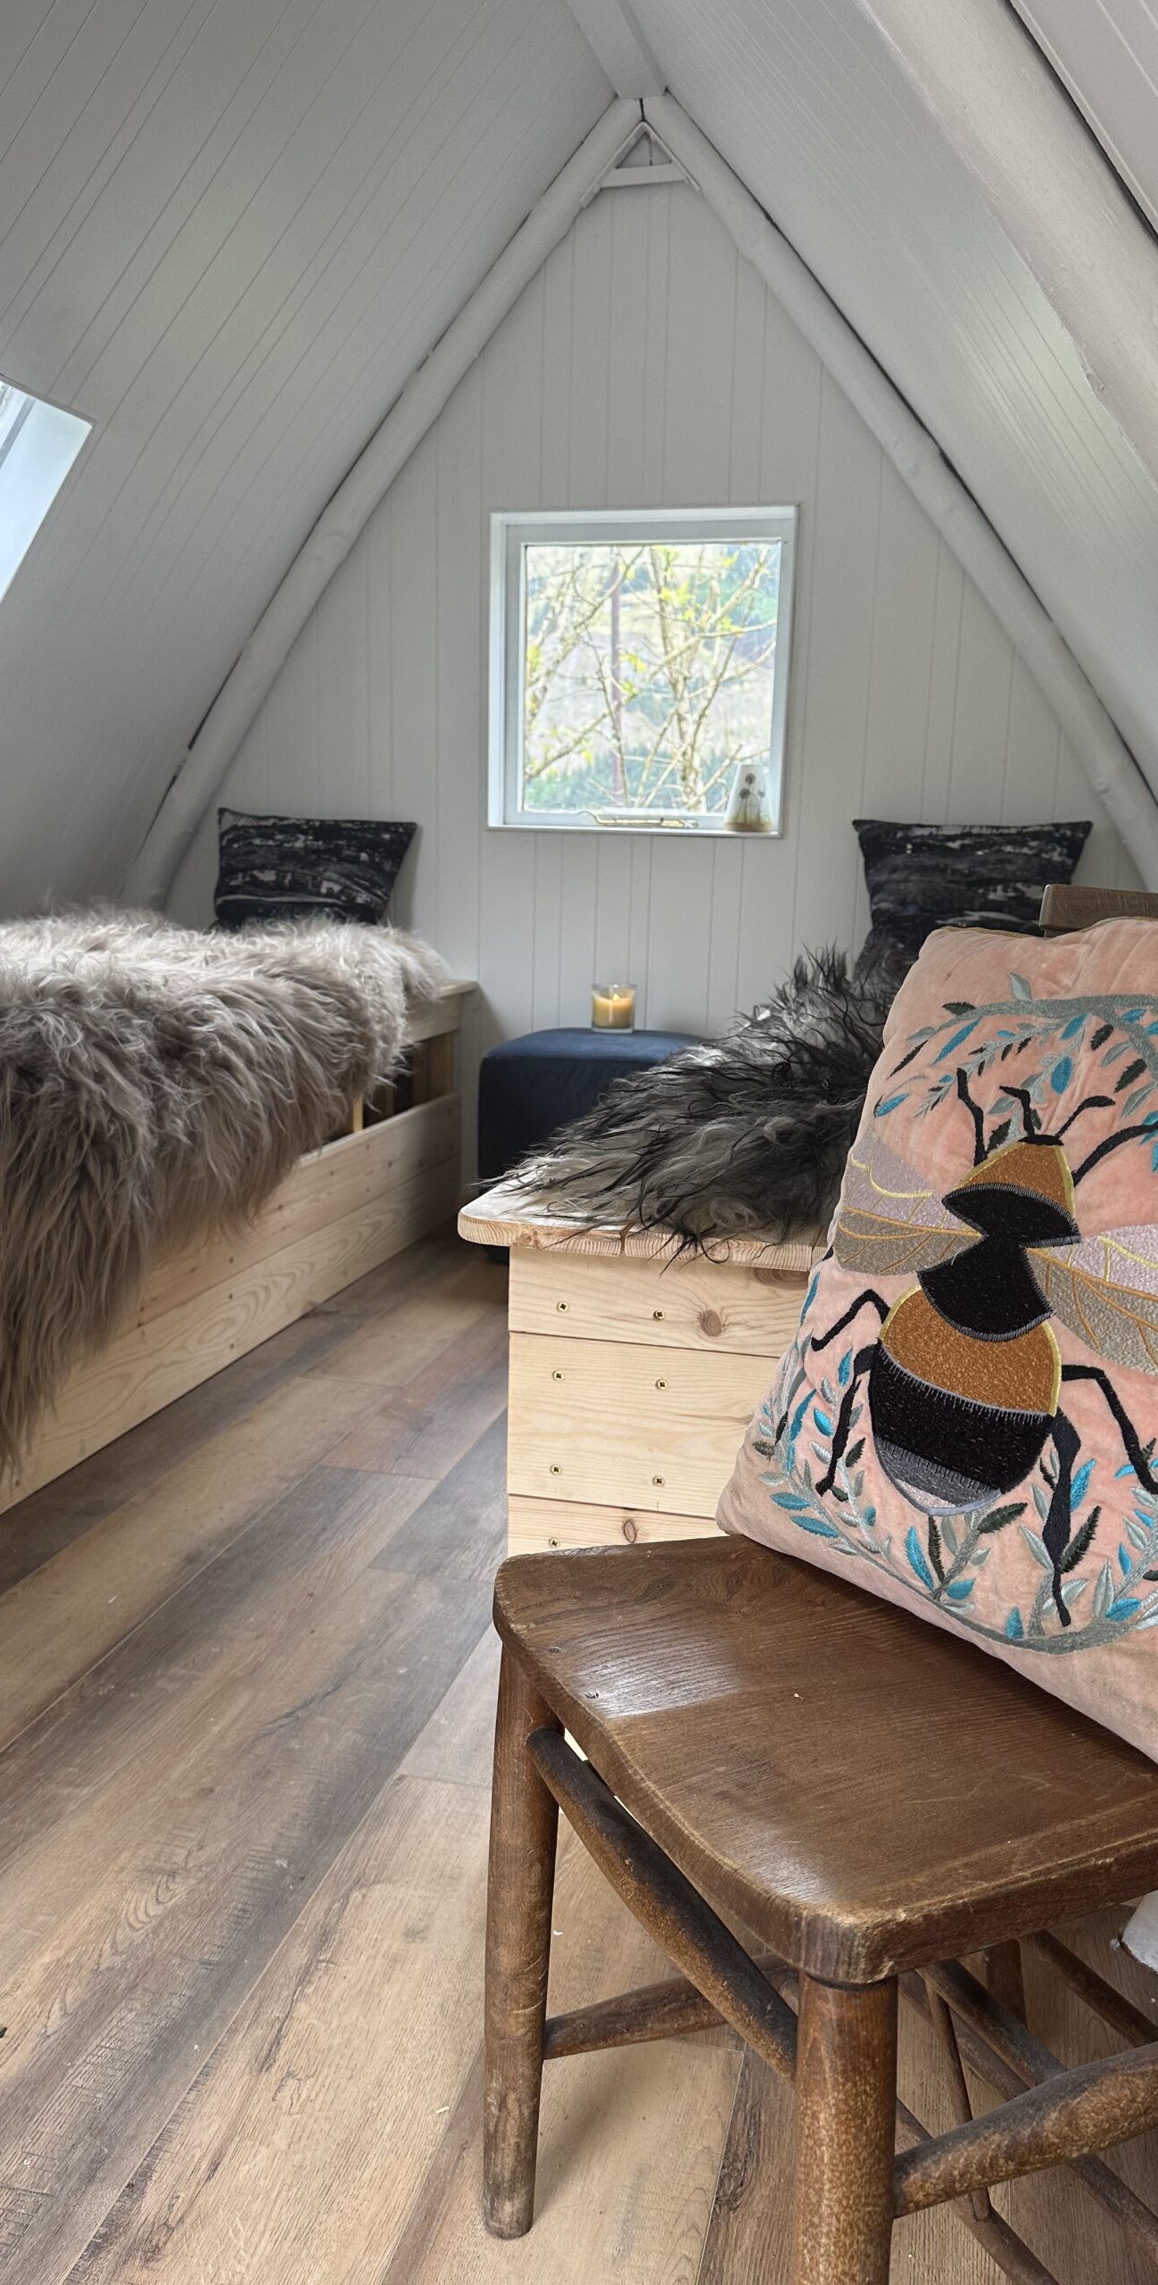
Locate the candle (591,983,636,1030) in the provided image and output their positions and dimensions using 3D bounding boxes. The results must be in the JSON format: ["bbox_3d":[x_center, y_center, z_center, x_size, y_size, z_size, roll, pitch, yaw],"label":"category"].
[{"bbox_3d":[0.079,-0.296,3.512,0.096,0.099,0.096,4,11,14],"label":"candle"}]

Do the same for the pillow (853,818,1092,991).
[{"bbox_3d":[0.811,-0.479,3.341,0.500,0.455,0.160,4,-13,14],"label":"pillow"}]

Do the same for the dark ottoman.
[{"bbox_3d":[0.085,0.001,3.494,0.497,0.474,0.489,4,11,14],"label":"dark ottoman"}]

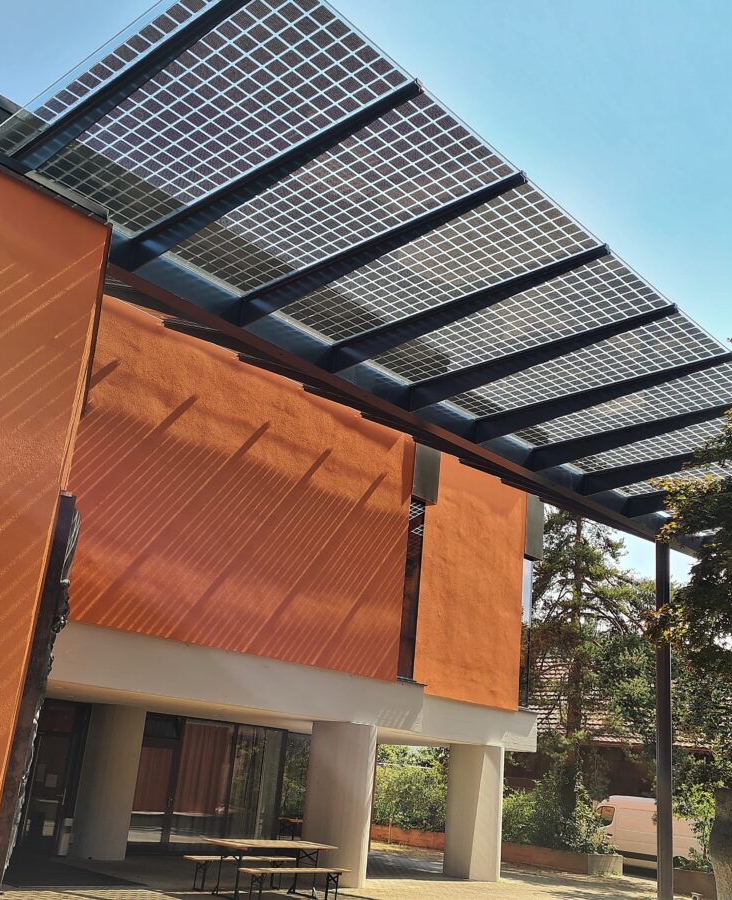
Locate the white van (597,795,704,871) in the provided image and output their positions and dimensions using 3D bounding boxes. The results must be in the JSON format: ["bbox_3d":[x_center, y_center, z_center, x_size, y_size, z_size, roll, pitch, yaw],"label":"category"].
[{"bbox_3d":[7.939,11.142,26.206,4.850,1.970,1.950,-10,-24,37],"label":"white van"}]

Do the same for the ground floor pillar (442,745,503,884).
[{"bbox_3d":[2.483,8.194,20.508,1.100,2.830,0.850,-13,-26,43],"label":"ground floor pillar"}]

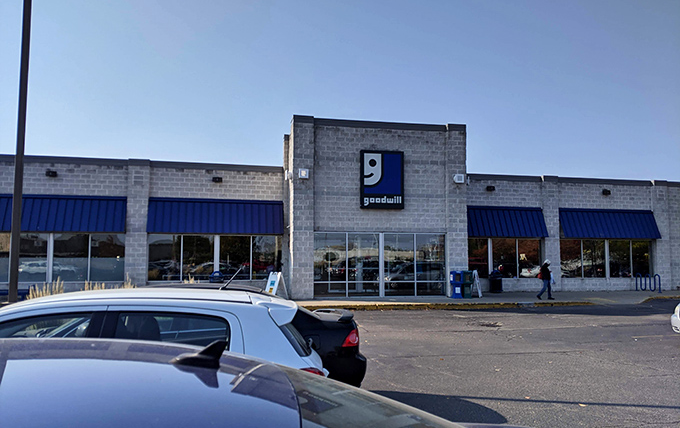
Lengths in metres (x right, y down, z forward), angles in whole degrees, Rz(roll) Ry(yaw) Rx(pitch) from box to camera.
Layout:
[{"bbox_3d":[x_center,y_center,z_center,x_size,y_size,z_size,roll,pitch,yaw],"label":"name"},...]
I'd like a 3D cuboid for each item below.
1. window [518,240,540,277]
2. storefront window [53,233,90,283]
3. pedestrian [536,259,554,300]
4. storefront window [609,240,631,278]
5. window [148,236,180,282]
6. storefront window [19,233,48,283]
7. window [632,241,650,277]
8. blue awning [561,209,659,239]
[{"bbox_3d":[9.413,2.223,26.387,1.261,1.909,0.130,1,-5,-13],"label":"window"},{"bbox_3d":[-11.031,1.780,21.739,1.338,1.961,0.130,1,-5,-13],"label":"storefront window"},{"bbox_3d":[8.448,2.702,21.863,0.640,1.630,0.520,1,-5,-13],"label":"pedestrian"},{"bbox_3d":[14.520,2.324,27.549,1.392,1.967,0.130,1,-5,-13],"label":"storefront window"},{"bbox_3d":[-7.386,1.864,22.425,1.335,1.950,0.100,1,-5,-13],"label":"window"},{"bbox_3d":[-12.466,1.756,21.274,1.365,1.950,0.100,1,-5,-13],"label":"storefront window"},{"bbox_3d":[15.831,2.354,27.847,1.175,1.946,0.130,1,-5,-13],"label":"window"},{"bbox_3d":[13.908,0.483,27.201,5.600,1.570,0.560,1,-5,-13],"label":"blue awning"}]

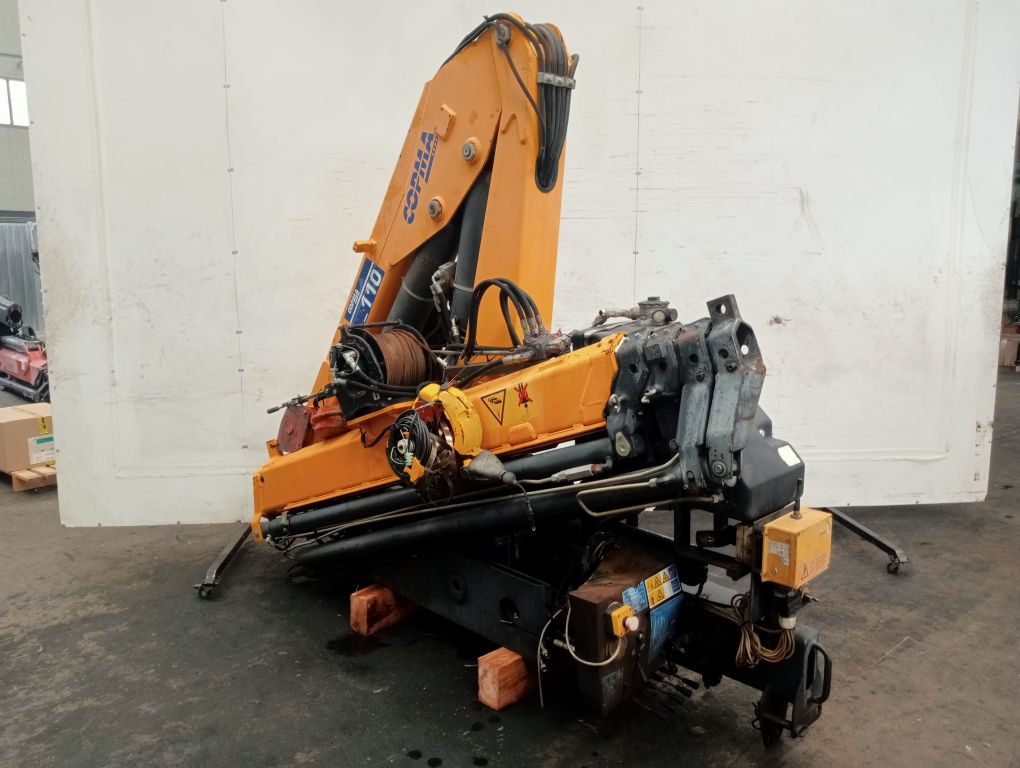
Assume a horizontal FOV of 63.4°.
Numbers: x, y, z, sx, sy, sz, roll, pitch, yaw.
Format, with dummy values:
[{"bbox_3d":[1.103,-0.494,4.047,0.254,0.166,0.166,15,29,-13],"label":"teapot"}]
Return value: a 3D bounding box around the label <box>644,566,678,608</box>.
[{"bbox_3d":[0.493,0.650,2.661,0.005,0.090,0.191,-15,-4,42],"label":"label"}]

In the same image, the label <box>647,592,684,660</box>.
[{"bbox_3d":[0.508,0.783,2.672,0.005,0.161,0.206,7,10,41],"label":"label"}]

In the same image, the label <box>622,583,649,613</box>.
[{"bbox_3d":[0.387,0.664,2.544,0.005,0.083,0.115,-15,-4,42],"label":"label"}]

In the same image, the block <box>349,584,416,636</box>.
[{"bbox_3d":[-0.498,0.902,3.392,0.096,0.144,0.314,6,10,41],"label":"block"}]

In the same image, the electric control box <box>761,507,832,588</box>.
[{"bbox_3d":[0.841,0.476,2.410,0.098,0.160,0.249,6,10,41],"label":"electric control box"}]

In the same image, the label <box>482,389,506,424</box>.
[{"bbox_3d":[-0.034,0.076,2.463,0.107,0.099,0.005,-20,-8,42],"label":"label"}]

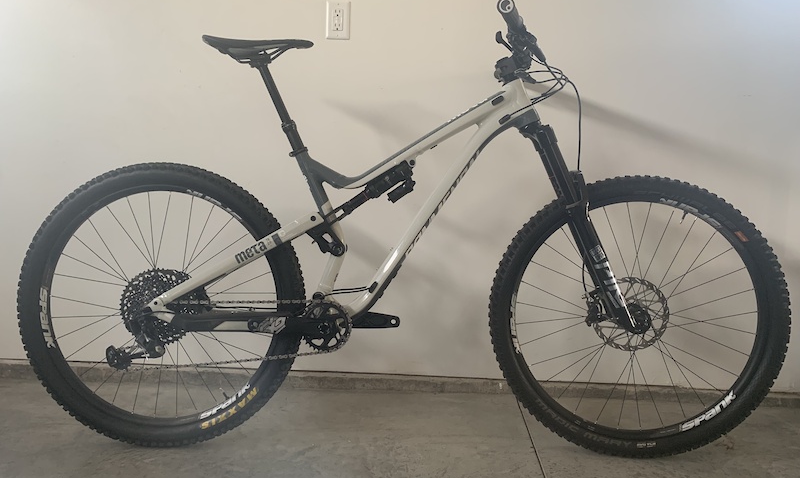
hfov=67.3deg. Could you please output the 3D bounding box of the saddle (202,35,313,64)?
[{"bbox_3d":[-0.361,-0.481,1.545,0.272,0.062,0.142,2,2,0],"label":"saddle"}]

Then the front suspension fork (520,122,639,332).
[{"bbox_3d":[0.469,-0.031,1.560,0.112,0.585,0.185,-22,2,10],"label":"front suspension fork"}]

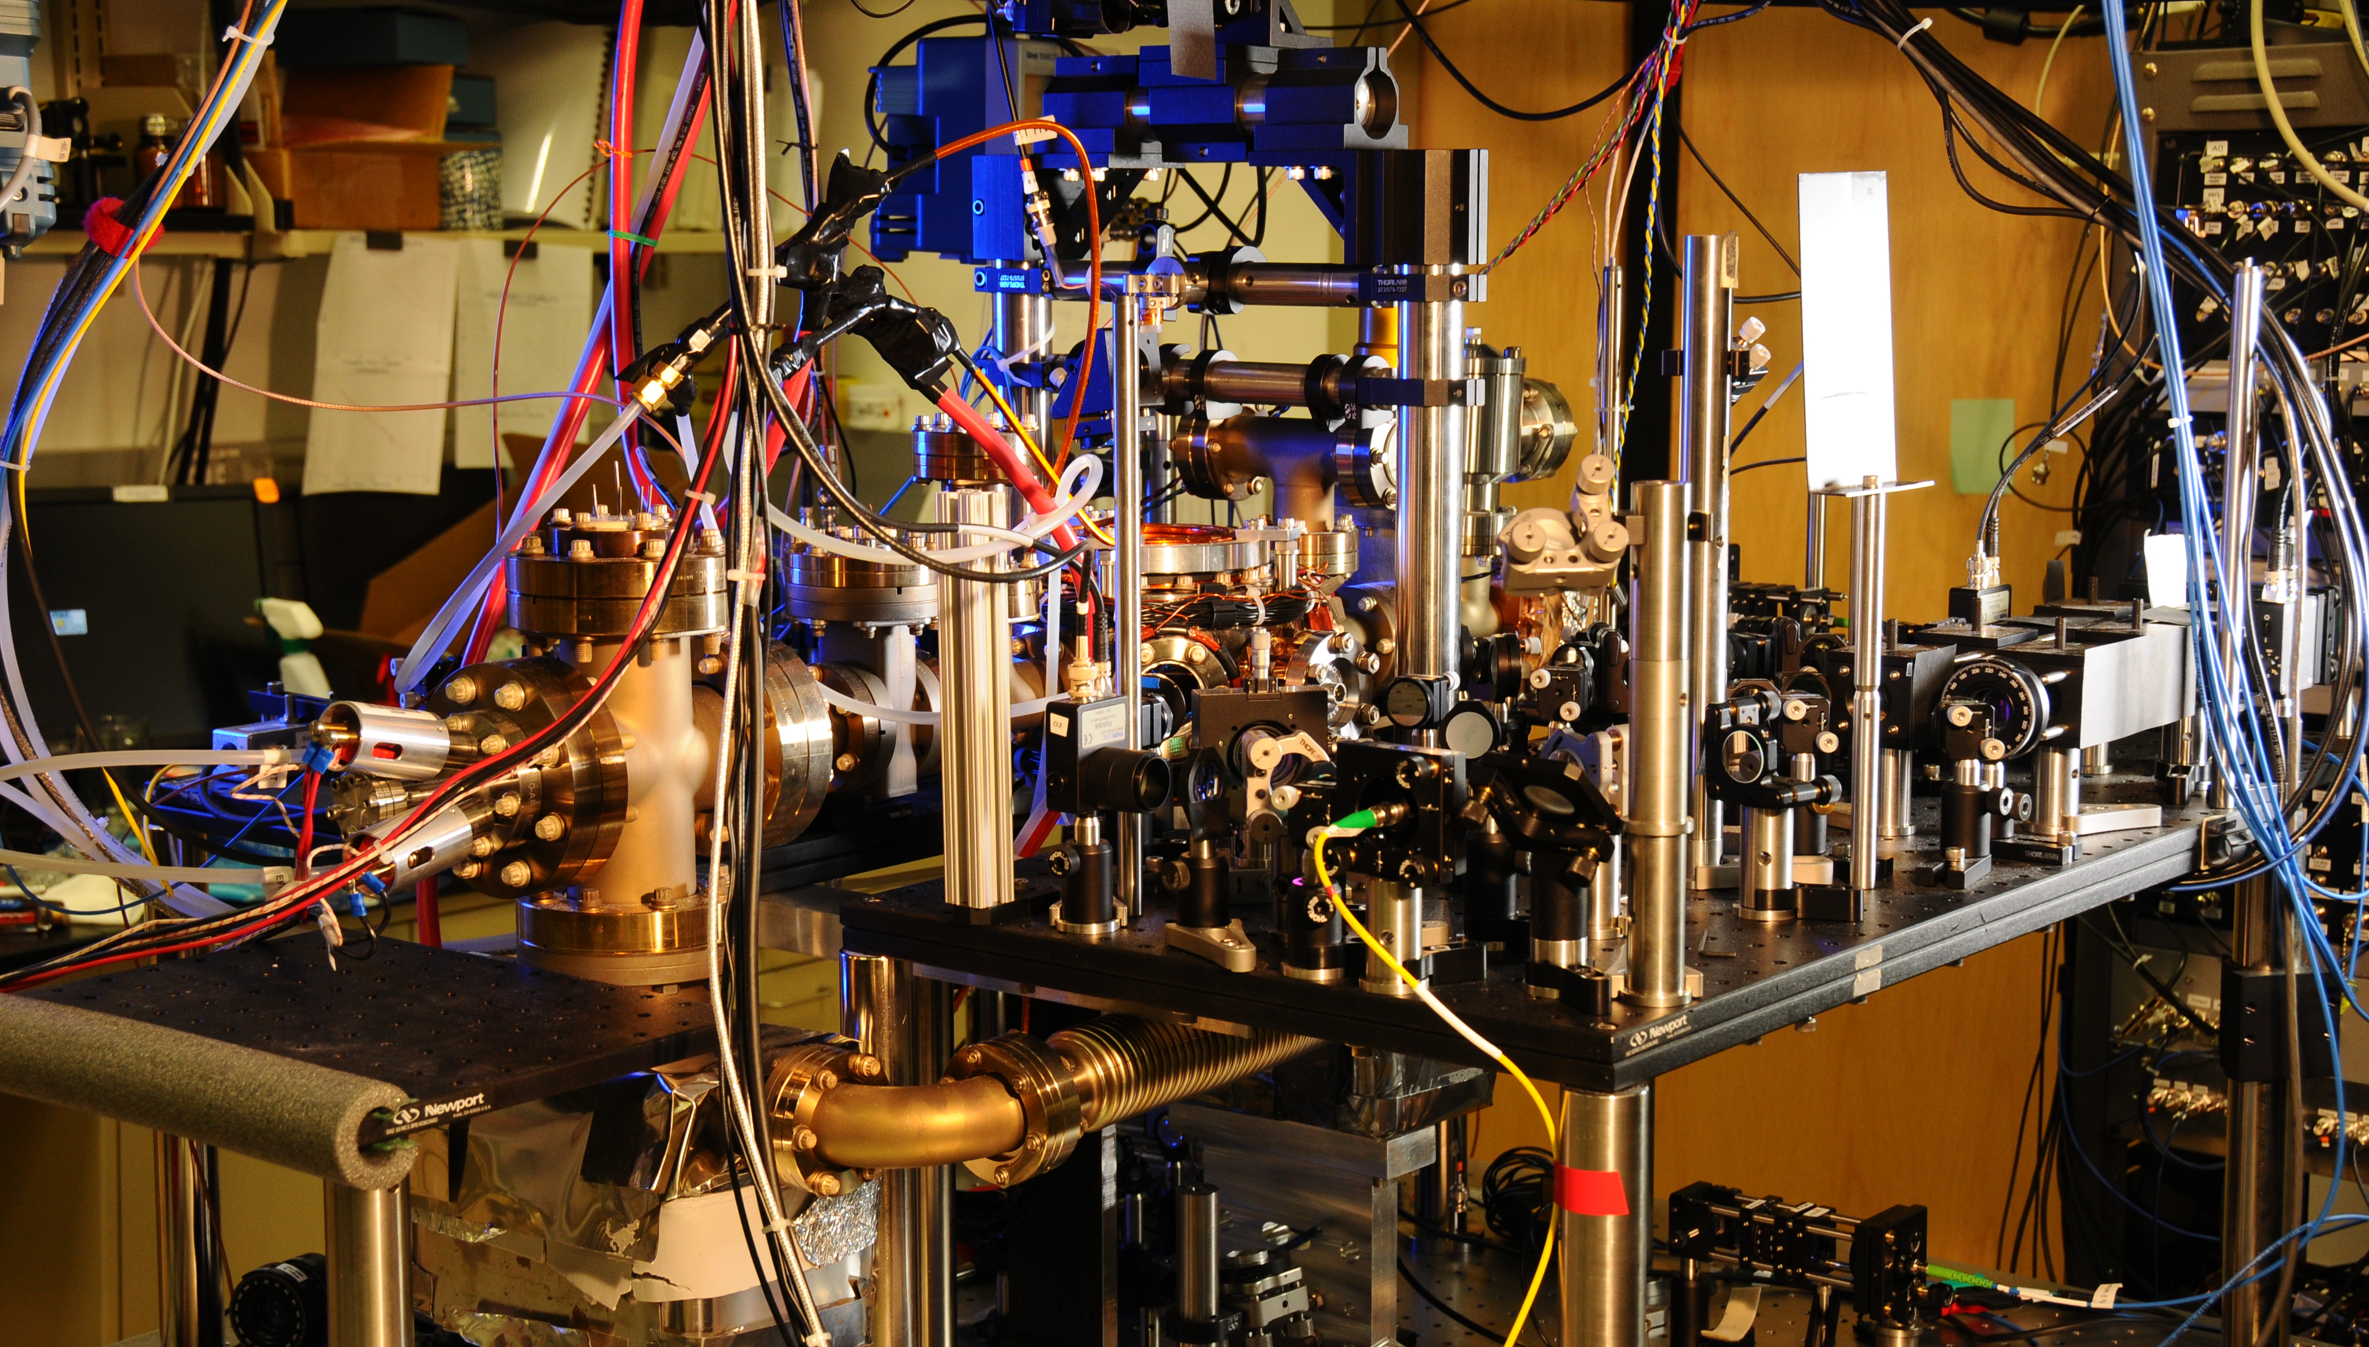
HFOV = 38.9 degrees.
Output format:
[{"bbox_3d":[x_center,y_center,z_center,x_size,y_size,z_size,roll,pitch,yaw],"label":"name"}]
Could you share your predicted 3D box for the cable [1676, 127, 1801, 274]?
[{"bbox_3d":[0.339,-0.289,2.050,0.078,0.092,0.030,0,8,0],"label":"cable"}]

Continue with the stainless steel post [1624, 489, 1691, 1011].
[{"bbox_3d":[0.205,0.031,1.437,0.030,0.224,0.030,0,8,0],"label":"stainless steel post"}]

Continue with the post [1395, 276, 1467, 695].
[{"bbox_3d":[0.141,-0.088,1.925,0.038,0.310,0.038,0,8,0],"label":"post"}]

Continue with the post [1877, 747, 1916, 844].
[{"bbox_3d":[0.389,0.062,1.848,0.028,0.050,0.028,0,8,0],"label":"post"}]

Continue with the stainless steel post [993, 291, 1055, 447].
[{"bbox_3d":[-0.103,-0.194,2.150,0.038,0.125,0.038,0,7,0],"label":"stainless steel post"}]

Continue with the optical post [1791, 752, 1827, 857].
[{"bbox_3d":[0.323,0.071,1.740,0.024,0.061,0.024,0,8,0],"label":"optical post"}]

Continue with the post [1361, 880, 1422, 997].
[{"bbox_3d":[0.095,0.118,1.512,0.030,0.052,0.030,0,7,0],"label":"post"}]

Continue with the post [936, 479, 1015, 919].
[{"bbox_3d":[-0.102,0.011,1.655,0.026,0.206,0.026,6,10,39],"label":"post"}]

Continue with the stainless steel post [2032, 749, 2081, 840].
[{"bbox_3d":[0.494,0.068,1.895,0.028,0.053,0.028,0,7,0],"label":"stainless steel post"}]

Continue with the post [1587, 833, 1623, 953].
[{"bbox_3d":[0.194,0.097,1.583,0.028,0.052,0.028,0,8,0],"label":"post"}]

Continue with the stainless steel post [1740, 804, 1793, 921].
[{"bbox_3d":[0.283,0.091,1.626,0.029,0.052,0.029,0,8,0],"label":"stainless steel post"}]

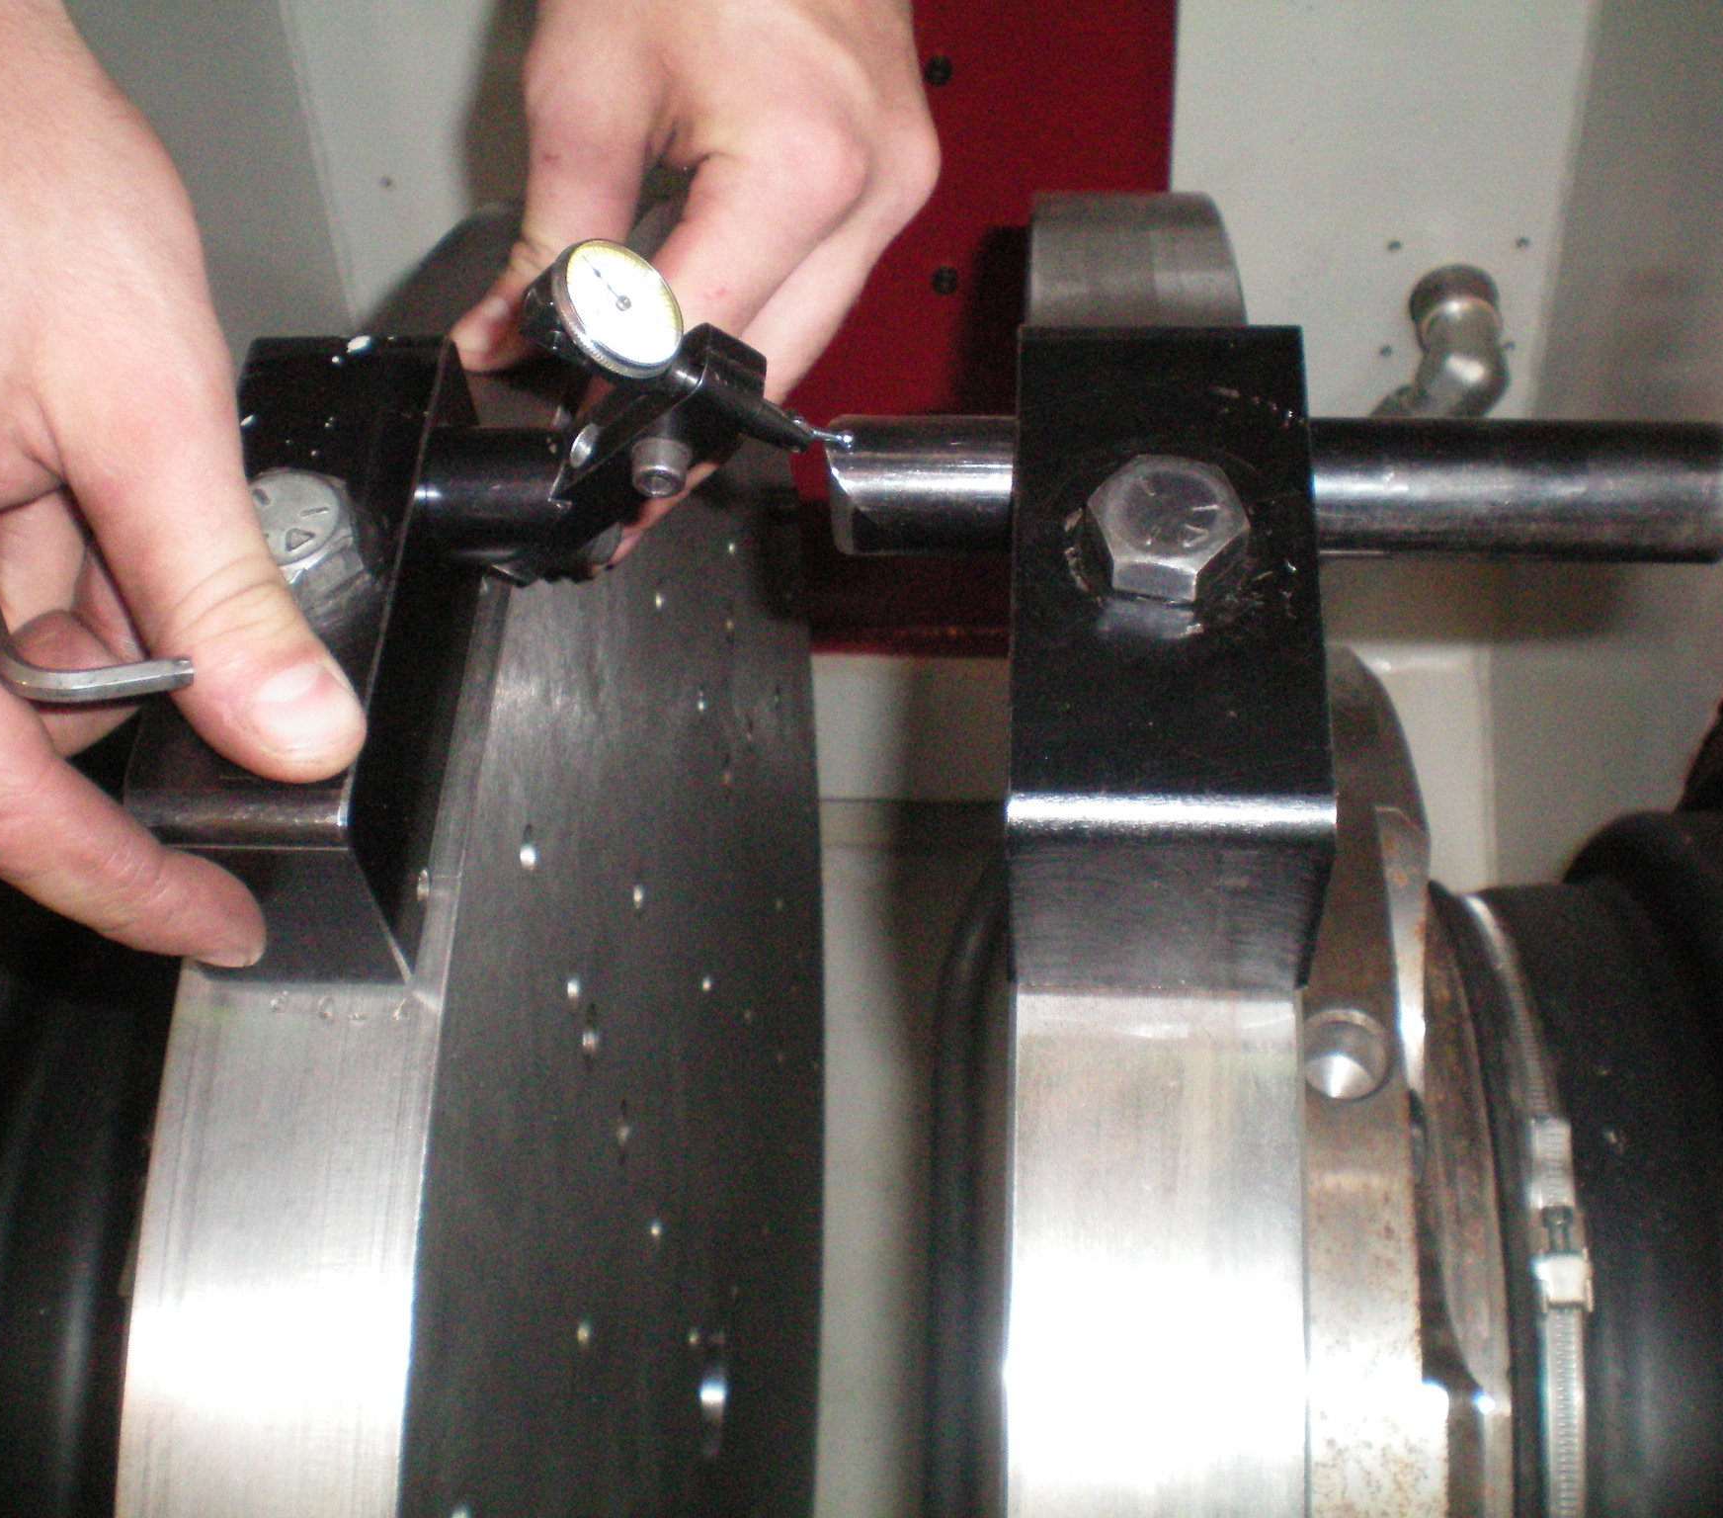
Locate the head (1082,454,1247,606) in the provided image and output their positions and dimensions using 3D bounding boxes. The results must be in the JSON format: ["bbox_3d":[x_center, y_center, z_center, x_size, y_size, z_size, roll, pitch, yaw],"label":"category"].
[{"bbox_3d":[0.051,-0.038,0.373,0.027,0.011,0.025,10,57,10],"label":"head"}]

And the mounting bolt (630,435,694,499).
[{"bbox_3d":[-0.034,-0.050,0.378,0.010,0.010,0.007,0,63,0],"label":"mounting bolt"}]

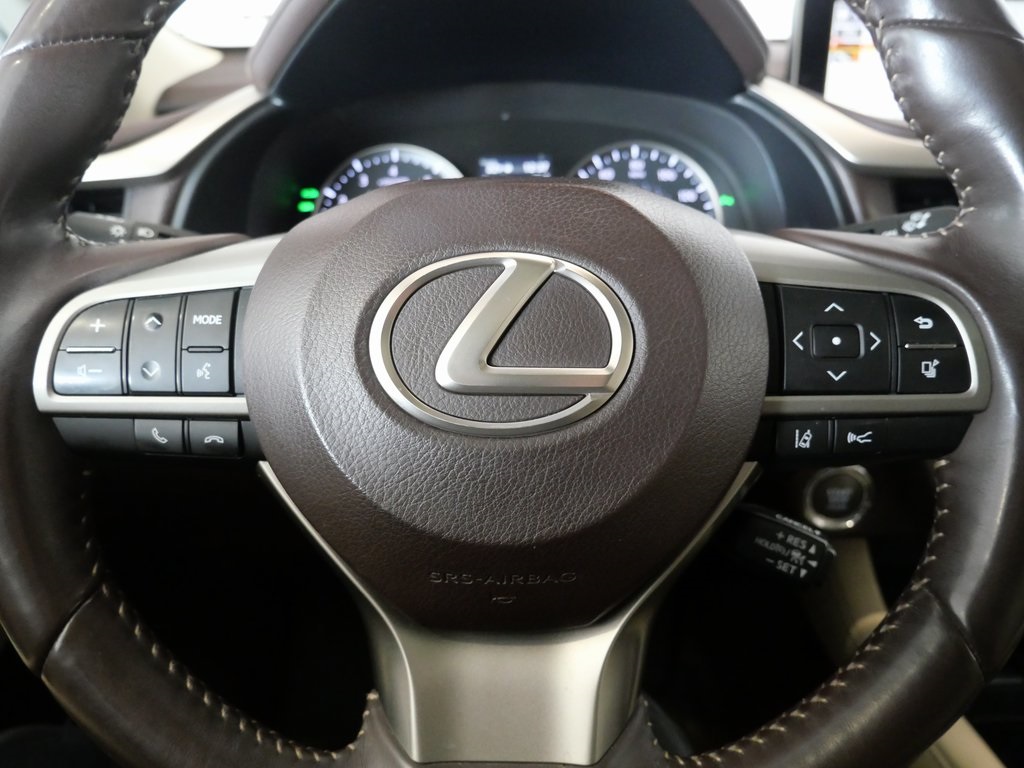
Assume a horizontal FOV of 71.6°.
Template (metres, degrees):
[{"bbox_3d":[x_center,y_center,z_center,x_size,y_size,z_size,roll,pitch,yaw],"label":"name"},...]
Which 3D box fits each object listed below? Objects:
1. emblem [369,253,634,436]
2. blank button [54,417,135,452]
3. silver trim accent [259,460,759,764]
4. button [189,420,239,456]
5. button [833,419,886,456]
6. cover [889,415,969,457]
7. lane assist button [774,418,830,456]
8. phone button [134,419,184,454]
[{"bbox_3d":[-0.003,-0.012,0.216,0.079,0.056,0.007,0,2,1],"label":"emblem"},{"bbox_3d":[-0.139,0.017,0.240,0.027,0.012,0.008,0,5,-2],"label":"blank button"},{"bbox_3d":[-0.001,0.076,0.237,0.166,0.101,0.045,0,0,1],"label":"silver trim accent"},{"bbox_3d":[-0.101,0.018,0.244,0.017,0.012,0.008,0,5,-2],"label":"button"},{"bbox_3d":[0.115,0.017,0.238,0.018,0.013,0.008,0,5,4],"label":"button"},{"bbox_3d":[0.137,0.017,0.236,0.028,0.013,0.008,0,5,4],"label":"cover"},{"bbox_3d":[0.097,0.018,0.240,0.018,0.012,0.008,0,5,4],"label":"lane assist button"},{"bbox_3d":[-0.119,0.018,0.243,0.017,0.013,0.008,0,5,-2],"label":"phone button"}]

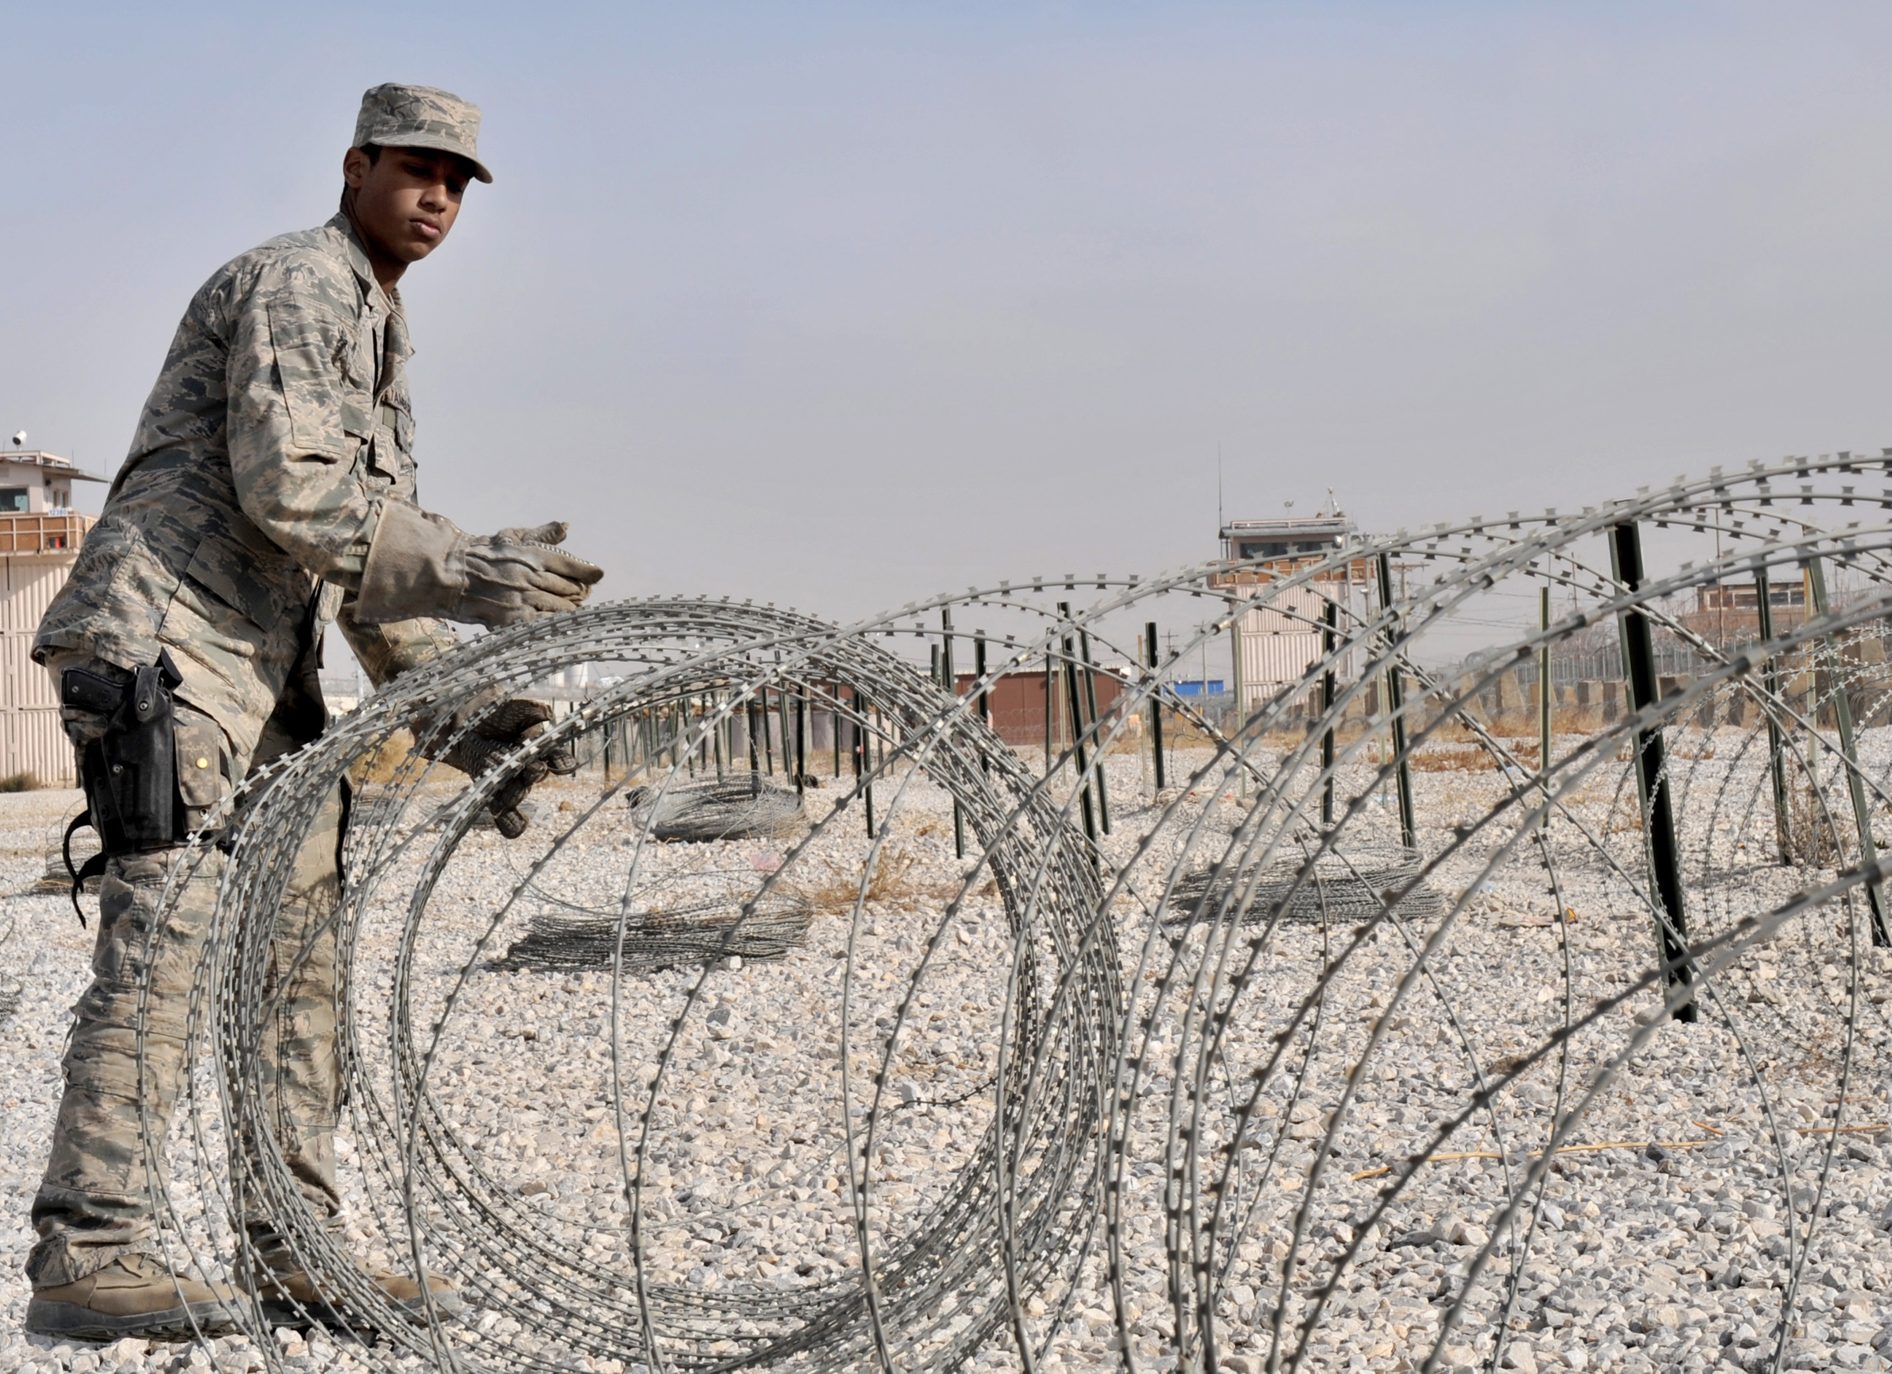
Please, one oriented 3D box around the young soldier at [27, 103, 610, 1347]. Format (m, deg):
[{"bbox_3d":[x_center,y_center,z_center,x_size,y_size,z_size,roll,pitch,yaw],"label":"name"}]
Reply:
[{"bbox_3d":[-0.876,0.035,5.250,0.740,1.700,0.540,-2,-1,15],"label":"young soldier"}]

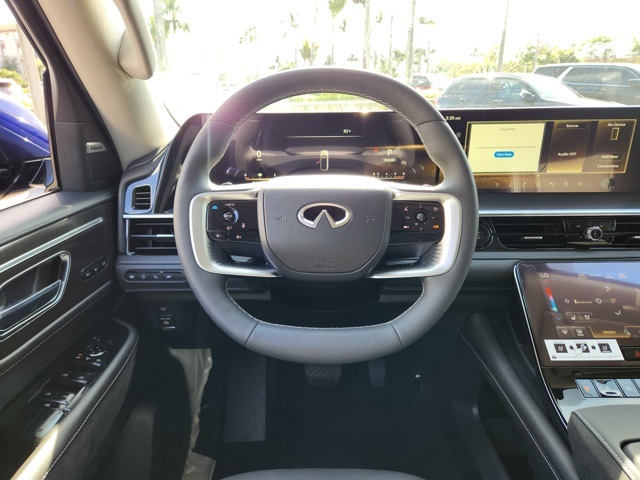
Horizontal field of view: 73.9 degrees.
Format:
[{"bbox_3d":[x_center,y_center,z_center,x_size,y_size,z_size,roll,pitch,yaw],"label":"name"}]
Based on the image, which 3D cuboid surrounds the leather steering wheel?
[{"bbox_3d":[0.009,-0.032,0.563,0.385,0.375,0.100,0,-6,0],"label":"leather steering wheel"}]

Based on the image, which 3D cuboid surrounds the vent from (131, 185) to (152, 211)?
[{"bbox_3d":[-0.332,-0.079,0.790,0.038,0.050,0.030,-2,20,-6],"label":"vent"}]

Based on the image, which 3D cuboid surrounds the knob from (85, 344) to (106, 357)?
[{"bbox_3d":[-0.349,0.173,0.665,0.030,0.012,0.030,0,20,0],"label":"knob"}]

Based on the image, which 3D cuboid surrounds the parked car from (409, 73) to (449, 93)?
[{"bbox_3d":[9.142,-13.066,35.500,1.900,1.700,4.700,13,23,31],"label":"parked car"}]

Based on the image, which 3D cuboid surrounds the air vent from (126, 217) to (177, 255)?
[{"bbox_3d":[-0.274,-0.006,0.755,0.135,0.064,0.040,0,15,0],"label":"air vent"}]

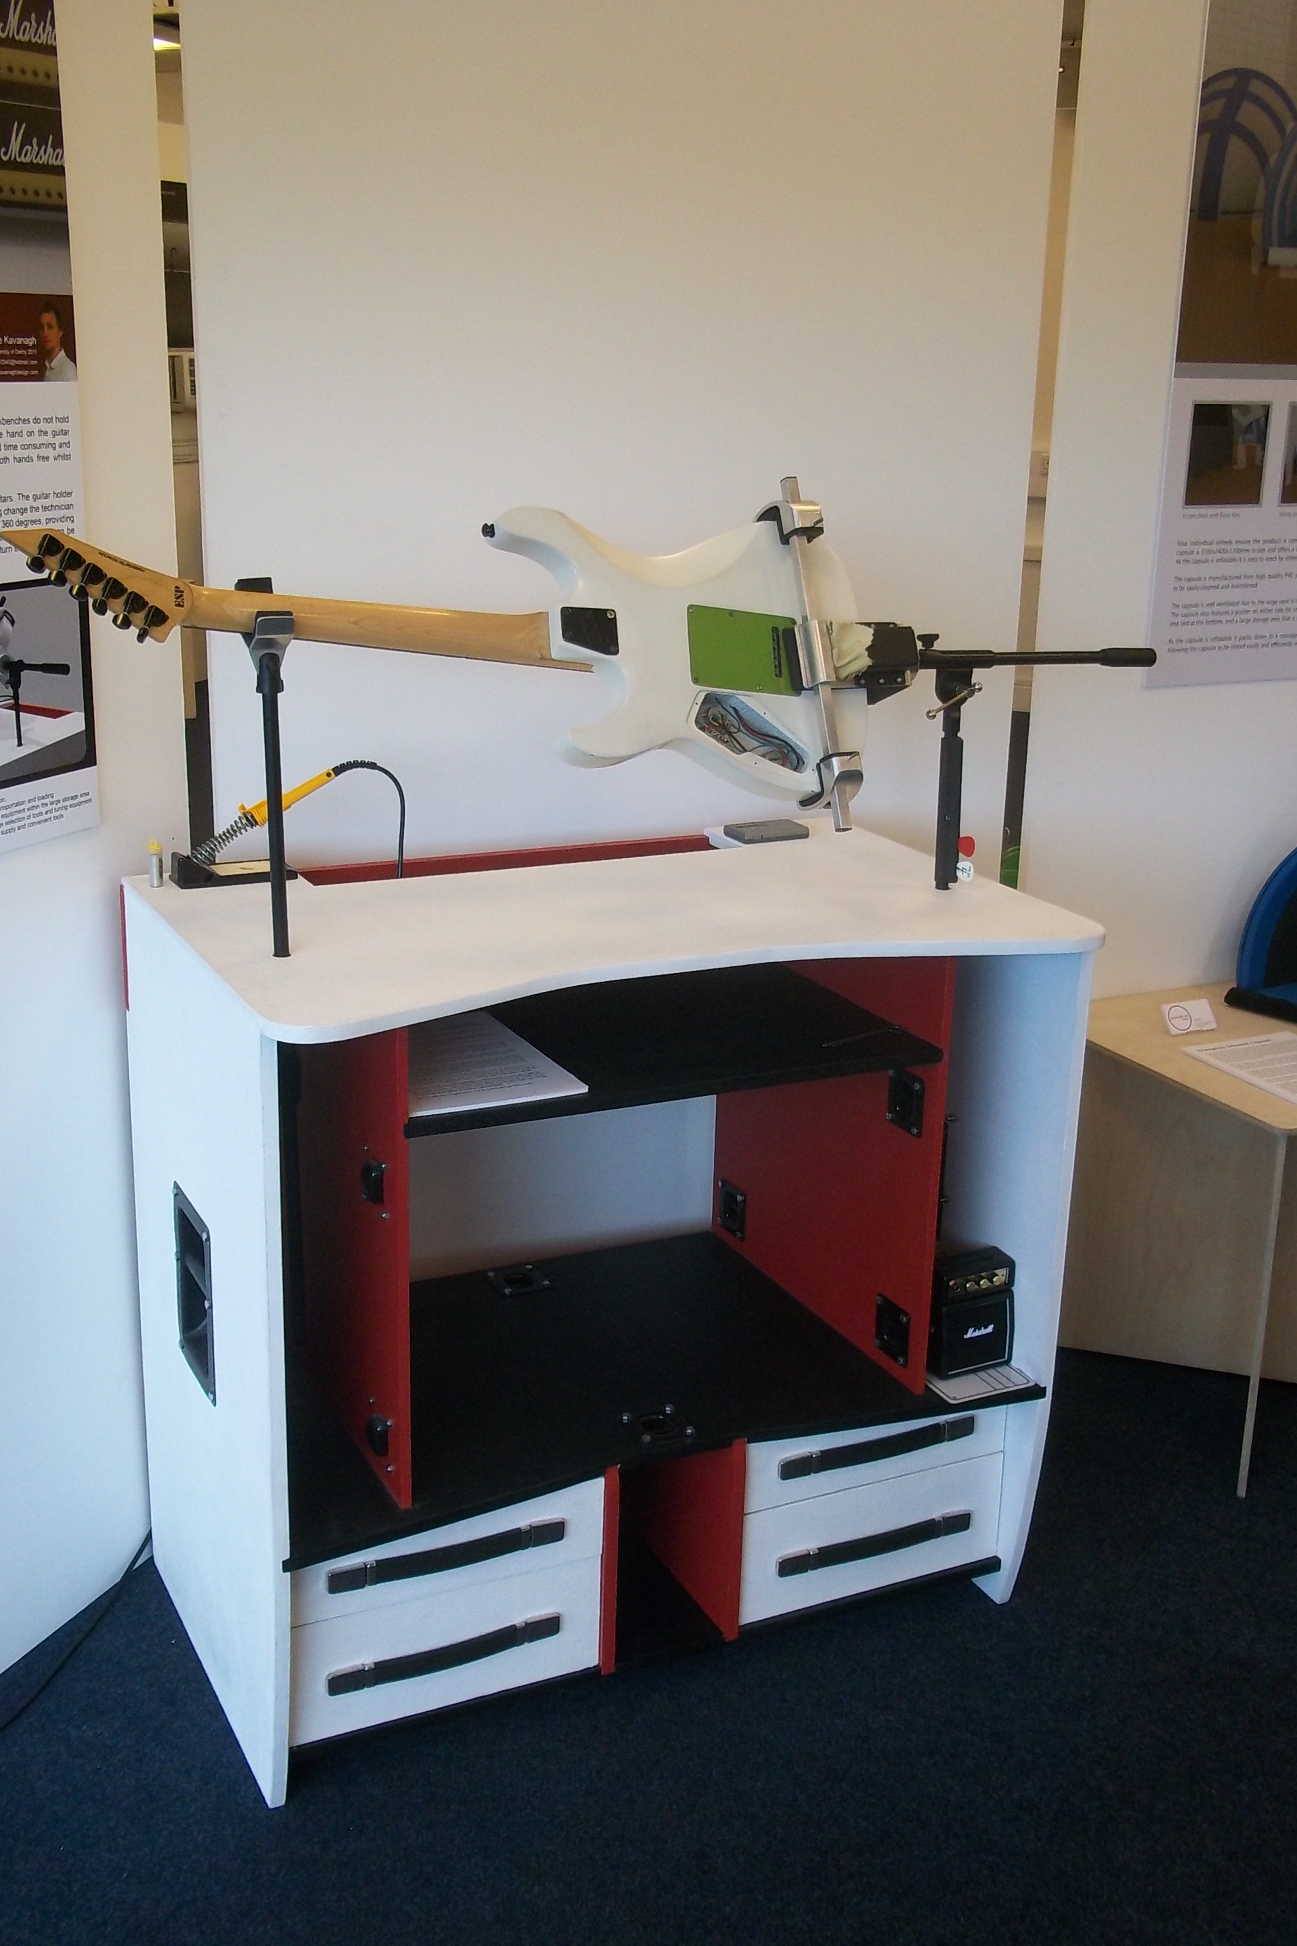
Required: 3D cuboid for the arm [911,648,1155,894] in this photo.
[{"bbox_3d":[0.465,-0.261,2.499,0.360,0.300,0.070,-6,19,-26],"label":"arm"}]

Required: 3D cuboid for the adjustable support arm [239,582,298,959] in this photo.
[{"bbox_3d":[-0.382,-0.203,2.063,0.050,0.385,0.070,-6,19,-26],"label":"adjustable support arm"}]

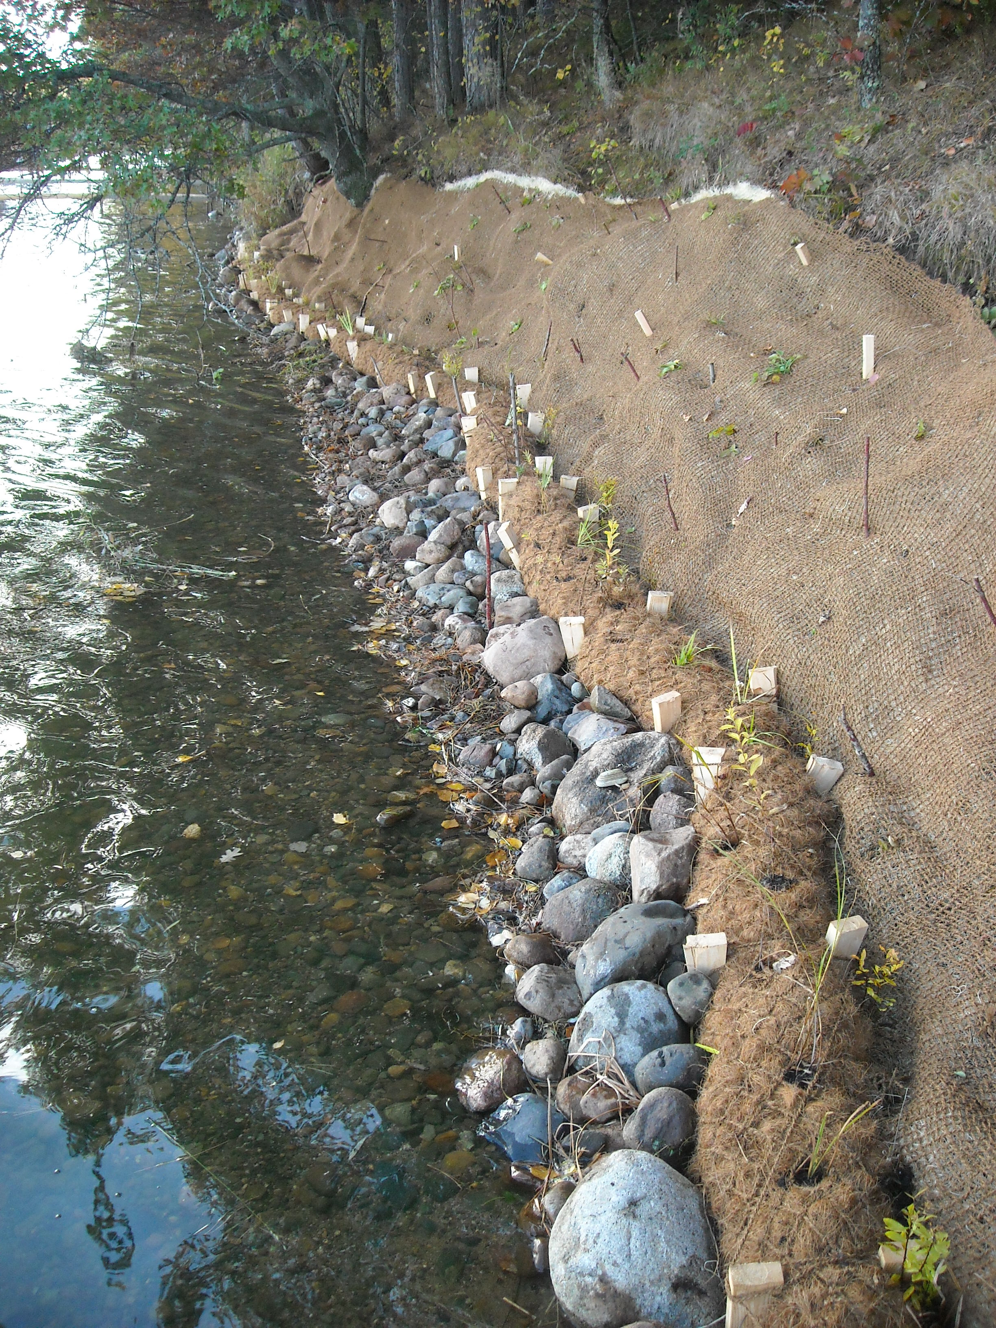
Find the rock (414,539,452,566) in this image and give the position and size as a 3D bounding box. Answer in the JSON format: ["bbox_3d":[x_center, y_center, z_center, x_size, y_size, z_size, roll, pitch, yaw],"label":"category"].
[{"bbox_3d":[-0.300,-0.509,6.157,0.175,0.125,0.150,0,21,0],"label":"rock"}]

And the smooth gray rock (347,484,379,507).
[{"bbox_3d":[-0.743,-0.926,7.400,0.175,0.125,0.150,0,21,0],"label":"smooth gray rock"}]

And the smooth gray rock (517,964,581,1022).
[{"bbox_3d":[0.121,0.767,3.132,0.135,0.110,0.165,-19,28,-41],"label":"smooth gray rock"}]

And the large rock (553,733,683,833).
[{"bbox_3d":[0.358,0.354,4.003,0.310,0.270,0.440,18,27,39],"label":"large rock"}]

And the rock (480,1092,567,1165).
[{"bbox_3d":[0.056,0.947,2.738,0.170,0.115,0.150,-8,22,-21],"label":"rock"}]

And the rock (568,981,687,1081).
[{"bbox_3d":[0.267,0.769,2.776,0.250,0.190,0.245,0,21,0],"label":"rock"}]

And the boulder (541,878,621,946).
[{"bbox_3d":[0.210,0.614,3.288,0.205,0.150,0.190,0,21,0],"label":"boulder"}]

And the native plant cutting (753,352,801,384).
[{"bbox_3d":[1.349,-1.434,6.500,0.210,0.140,0.200,0,21,0],"label":"native plant cutting"}]

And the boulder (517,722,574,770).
[{"bbox_3d":[0.156,0.274,4.409,0.190,0.157,0.172,7,22,19],"label":"boulder"}]

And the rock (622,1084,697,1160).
[{"bbox_3d":[0.329,0.931,2.719,0.160,0.140,0.152,-7,22,-19],"label":"rock"}]

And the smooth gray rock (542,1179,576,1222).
[{"bbox_3d":[0.119,0.993,2.474,0.075,0.070,0.095,0,21,0],"label":"smooth gray rock"}]

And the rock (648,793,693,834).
[{"bbox_3d":[0.468,0.412,3.614,0.135,0.125,0.135,0,21,0],"label":"rock"}]

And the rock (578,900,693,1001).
[{"bbox_3d":[0.316,0.668,3.140,0.200,0.185,0.345,18,27,39],"label":"rock"}]

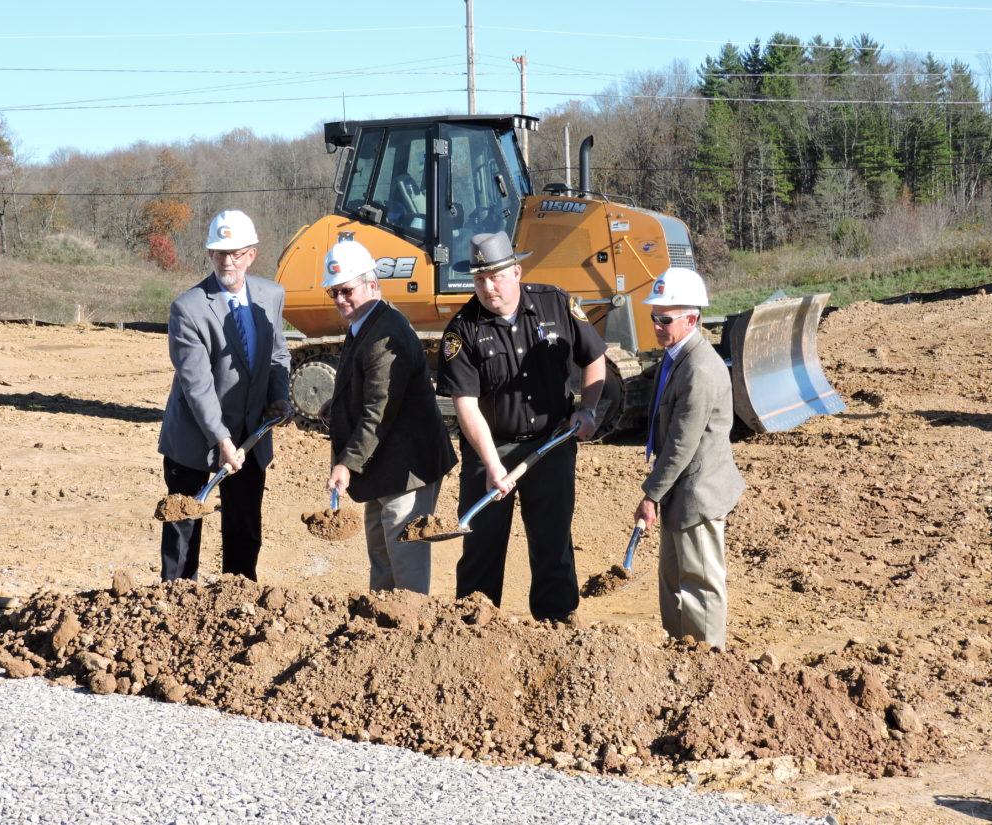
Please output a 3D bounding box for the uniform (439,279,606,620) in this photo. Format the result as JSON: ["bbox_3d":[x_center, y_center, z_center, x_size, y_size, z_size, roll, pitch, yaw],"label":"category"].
[{"bbox_3d":[0.117,0.174,10.900,0.770,1.530,0.420,-1,4,2],"label":"uniform"}]

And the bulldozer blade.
[{"bbox_3d":[2.695,-0.472,22.446,0.600,1.150,2.950,1,5,22],"label":"bulldozer blade"}]

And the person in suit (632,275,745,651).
[{"bbox_3d":[0.849,0.214,10.400,0.460,1.700,0.500,-3,5,-28],"label":"person in suit"}]

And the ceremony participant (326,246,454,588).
[{"bbox_3d":[-0.510,0.038,11.300,0.560,1.730,0.550,-3,5,-31],"label":"ceremony participant"}]

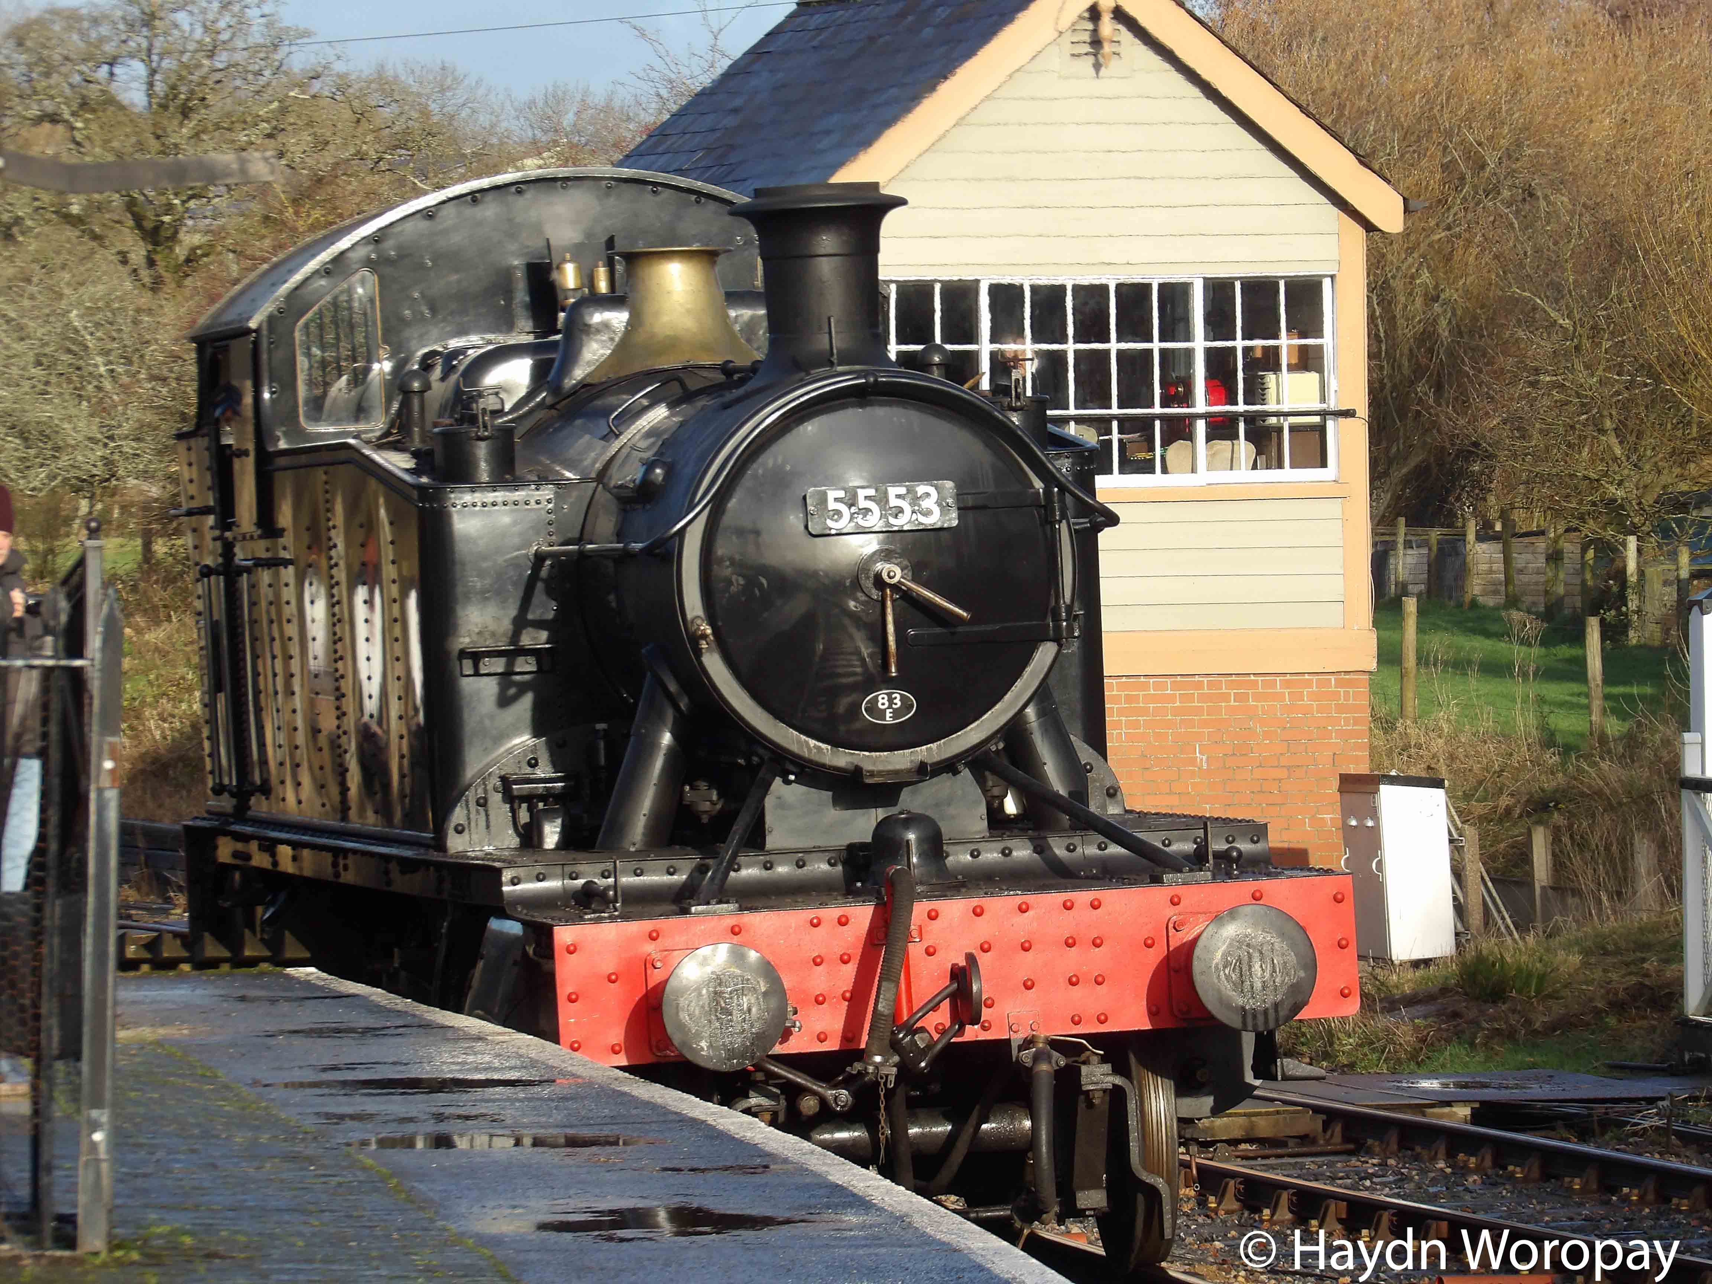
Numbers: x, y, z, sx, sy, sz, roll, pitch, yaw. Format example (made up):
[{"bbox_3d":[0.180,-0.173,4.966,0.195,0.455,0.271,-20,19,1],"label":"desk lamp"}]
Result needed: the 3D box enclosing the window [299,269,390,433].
[{"bbox_3d":[-2.056,-1.162,38.983,0.340,0.630,0.040,-4,1,-11],"label":"window"}]

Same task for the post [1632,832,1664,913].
[{"bbox_3d":[4.690,1.390,58.000,0.140,0.523,0.140,-1,1,-12],"label":"post"}]

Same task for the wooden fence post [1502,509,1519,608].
[{"bbox_3d":[7.077,-0.901,106.000,0.100,1.064,0.100,-3,1,-6],"label":"wooden fence post"}]

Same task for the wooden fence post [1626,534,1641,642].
[{"bbox_3d":[7.773,-0.522,98.000,0.100,1.084,0.100,-1,1,-6],"label":"wooden fence post"}]

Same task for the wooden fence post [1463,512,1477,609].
[{"bbox_3d":[7.455,-0.983,119.000,0.107,1.172,0.107,3,0,0],"label":"wooden fence post"}]

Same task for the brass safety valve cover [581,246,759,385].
[{"bbox_3d":[-0.680,-1.229,36.587,0.700,0.505,0.660,-4,1,-11],"label":"brass safety valve cover"}]

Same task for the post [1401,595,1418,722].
[{"bbox_3d":[4.127,0.150,73.000,0.107,0.987,0.107,0,0,0],"label":"post"}]

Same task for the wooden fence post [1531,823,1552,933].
[{"bbox_3d":[4.200,1.455,60.000,0.118,0.672,0.118,-2,1,-12],"label":"wooden fence post"}]

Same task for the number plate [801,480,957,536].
[{"bbox_3d":[0.091,-0.448,32.769,0.500,0.154,0.025,-4,1,-11],"label":"number plate"}]

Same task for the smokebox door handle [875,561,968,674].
[{"bbox_3d":[0.219,-0.077,32.360,0.305,0.365,0.130,-3,1,-12],"label":"smokebox door handle"}]

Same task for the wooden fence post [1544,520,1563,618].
[{"bbox_3d":[8.476,-0.861,119.000,0.211,1.187,0.211,0,0,0],"label":"wooden fence post"}]

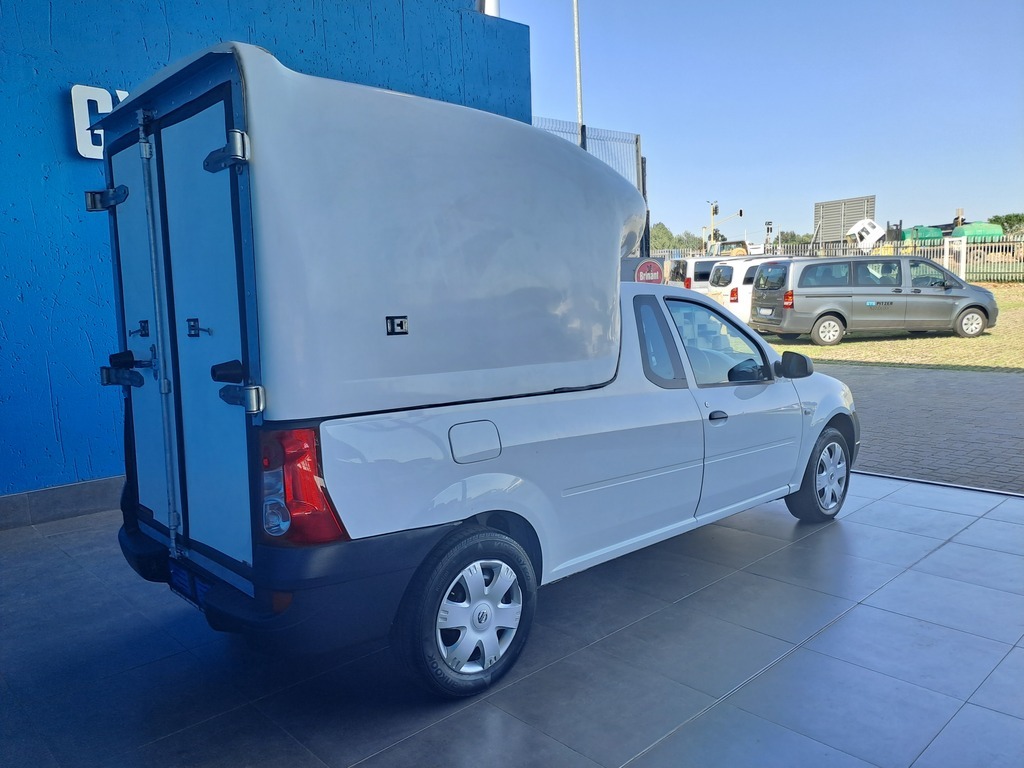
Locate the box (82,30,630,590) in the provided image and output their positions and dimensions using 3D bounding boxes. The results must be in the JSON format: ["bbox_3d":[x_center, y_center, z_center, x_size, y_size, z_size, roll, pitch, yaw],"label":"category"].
[{"bbox_3d":[-0.460,-0.305,3.395,2.170,1.690,1.430,-7,9,-43],"label":"box"}]

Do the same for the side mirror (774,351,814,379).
[{"bbox_3d":[1.562,-0.108,4.072,0.115,0.150,0.205,-7,9,-43],"label":"side mirror"}]

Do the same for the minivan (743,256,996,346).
[{"bbox_3d":[8.179,-1.921,16.696,5.140,1.910,1.950,-2,6,-4],"label":"minivan"}]

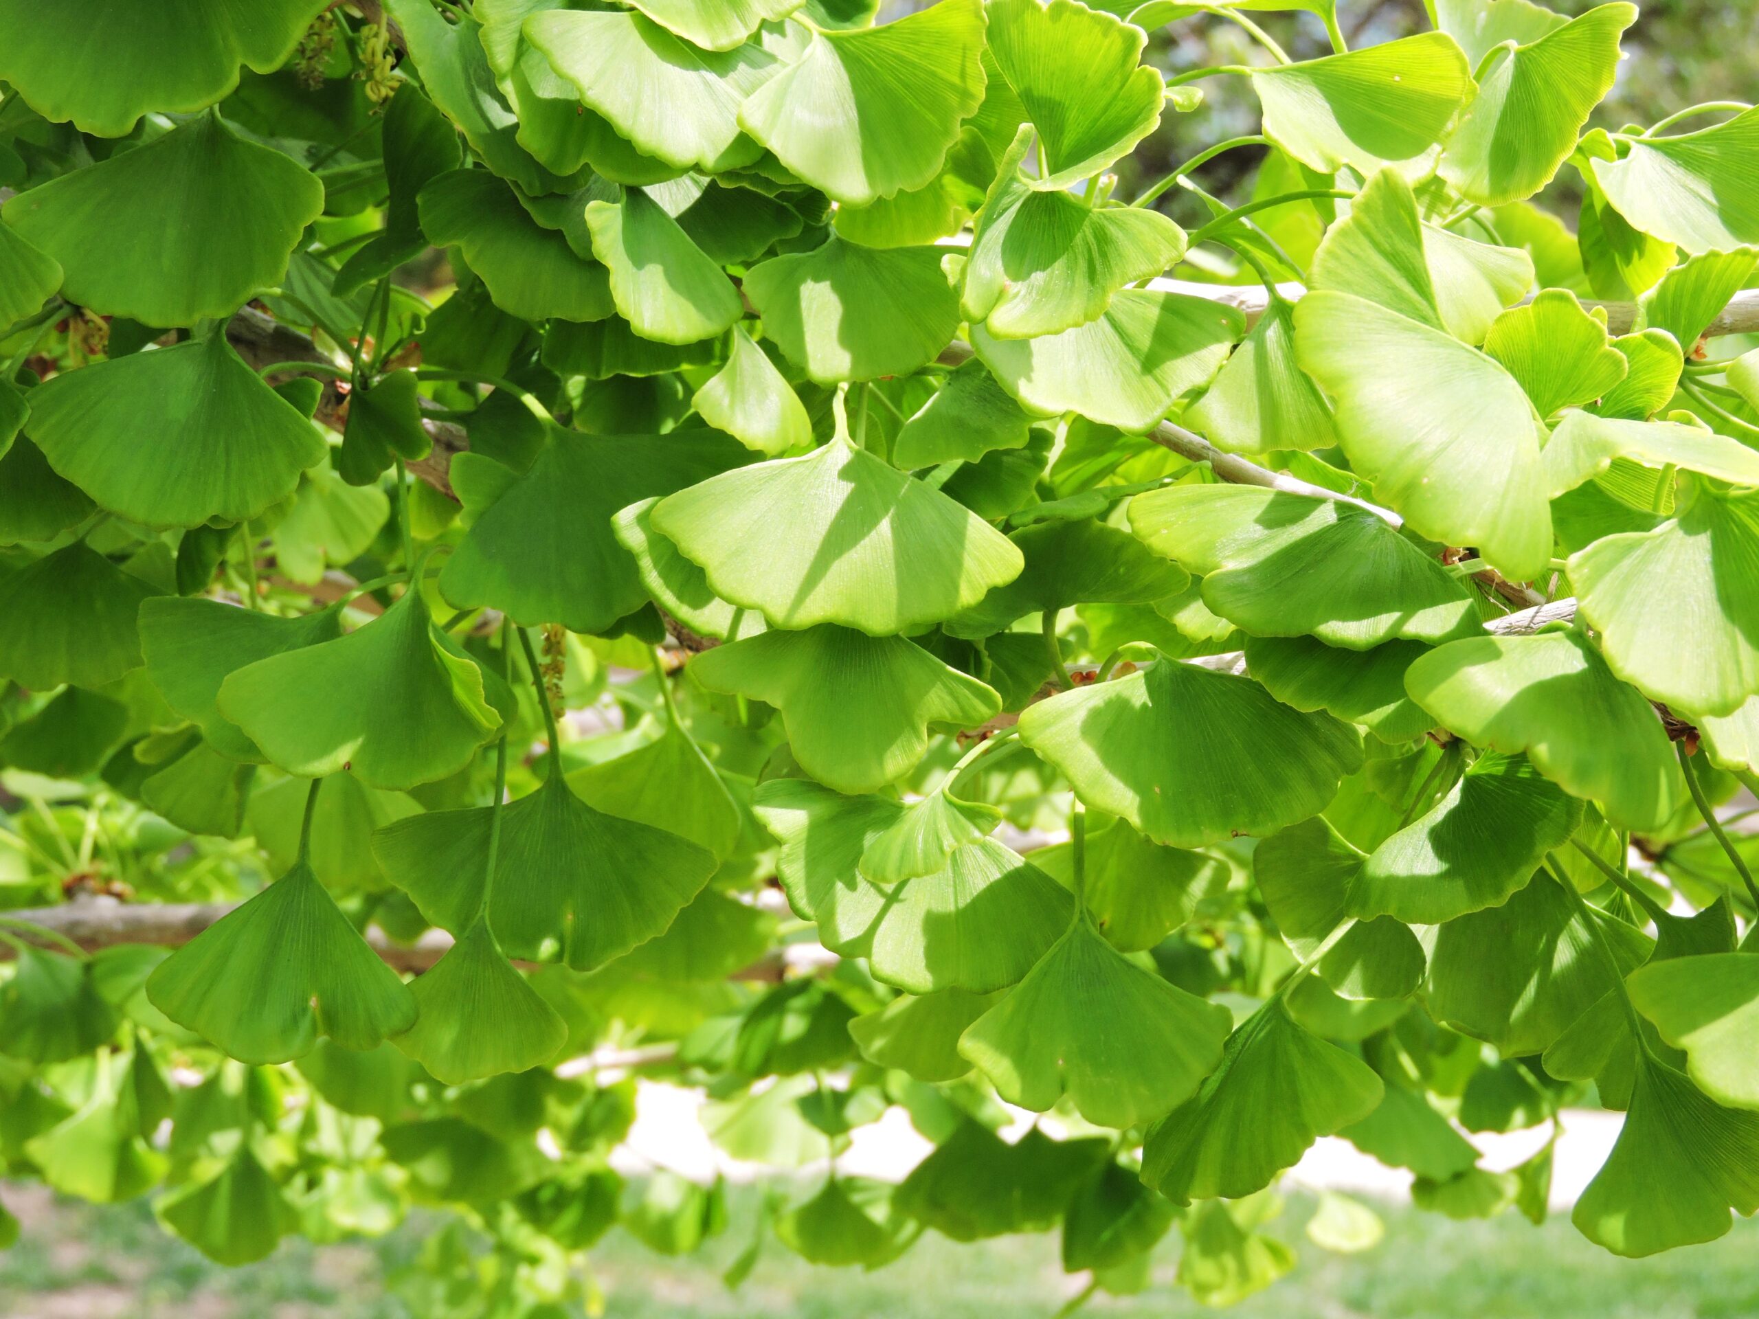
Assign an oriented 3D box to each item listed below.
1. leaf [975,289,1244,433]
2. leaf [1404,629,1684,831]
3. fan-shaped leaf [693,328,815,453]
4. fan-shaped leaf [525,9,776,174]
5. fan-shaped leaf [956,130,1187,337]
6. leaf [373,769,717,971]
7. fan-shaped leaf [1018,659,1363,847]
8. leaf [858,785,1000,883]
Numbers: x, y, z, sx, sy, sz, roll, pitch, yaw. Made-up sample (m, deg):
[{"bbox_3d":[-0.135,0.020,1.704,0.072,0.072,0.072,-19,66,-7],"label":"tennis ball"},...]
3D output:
[{"bbox_3d":[0.050,-0.065,0.770,0.057,0.033,0.018,3,-38,0],"label":"leaf"},{"bbox_3d":[0.138,0.015,0.740,0.062,0.034,0.020,22,-38,0],"label":"leaf"},{"bbox_3d":[-0.027,-0.056,0.745,0.023,0.025,0.015,-12,-20,15],"label":"fan-shaped leaf"},{"bbox_3d":[-0.048,-0.120,0.750,0.056,0.018,0.031,27,48,0],"label":"fan-shaped leaf"},{"bbox_3d":[0.040,-0.087,0.730,0.045,0.038,0.030,8,-20,5],"label":"fan-shaped leaf"},{"bbox_3d":[-0.070,0.044,0.750,0.072,0.040,0.016,0,-15,0],"label":"leaf"},{"bbox_3d":[0.064,0.020,0.735,0.071,0.037,0.020,5,-30,0],"label":"fan-shaped leaf"},{"bbox_3d":[0.010,0.036,0.735,0.027,0.021,0.012,13,-30,0],"label":"leaf"}]

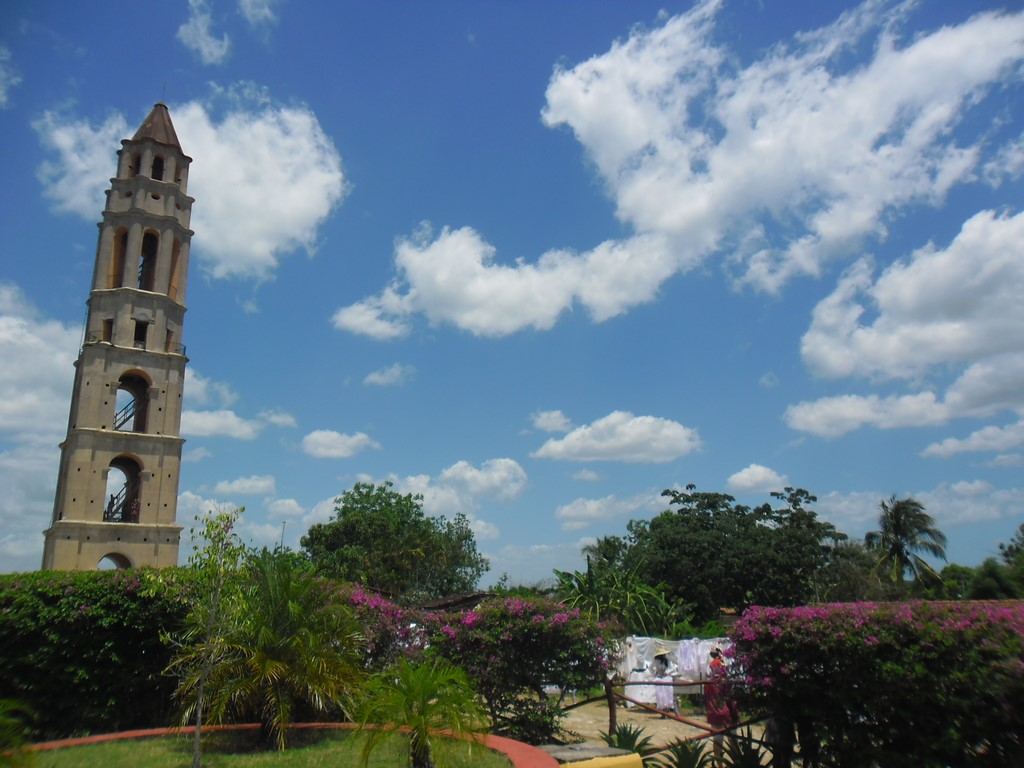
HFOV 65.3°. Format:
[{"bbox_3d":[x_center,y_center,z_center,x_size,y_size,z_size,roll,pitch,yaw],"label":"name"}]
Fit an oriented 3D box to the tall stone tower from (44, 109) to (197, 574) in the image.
[{"bbox_3d":[-28.466,-2.052,60.207,8.300,44.350,8.300,10,-20,-35],"label":"tall stone tower"}]

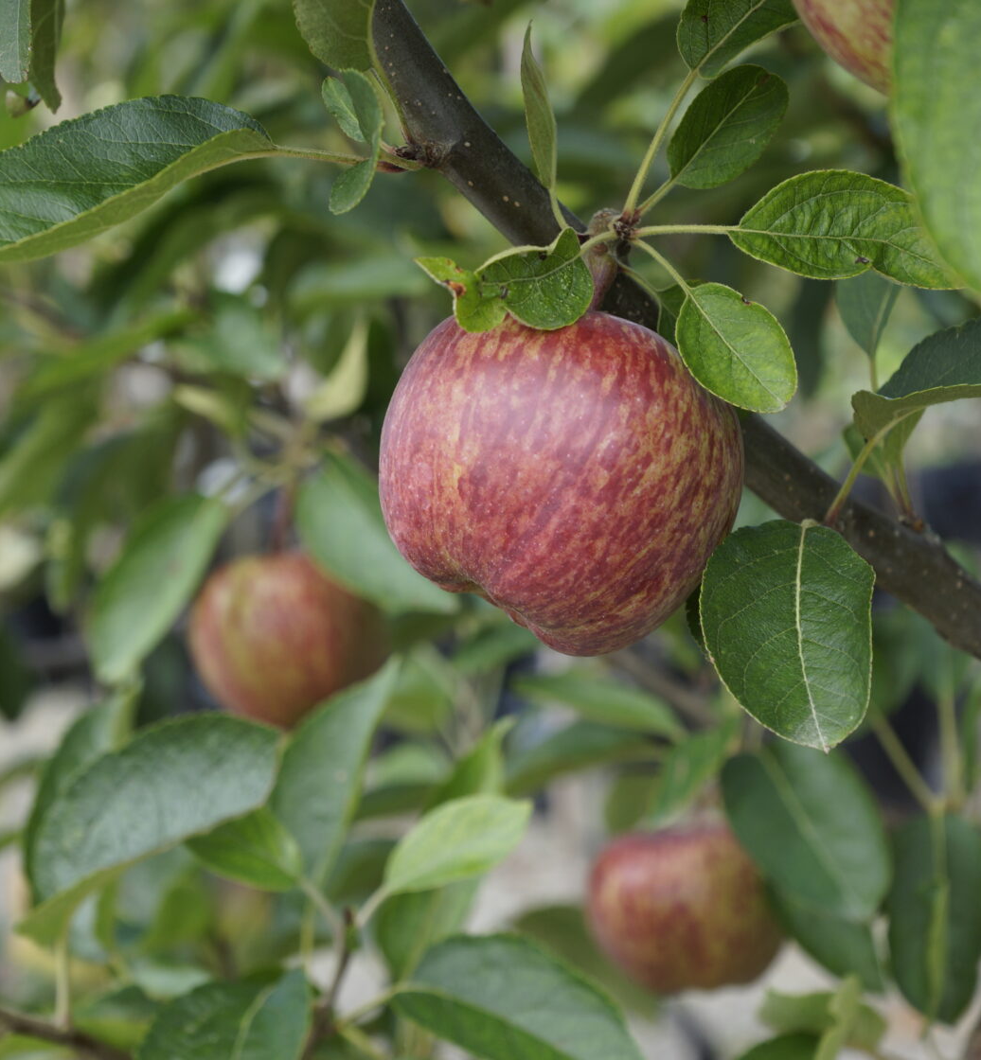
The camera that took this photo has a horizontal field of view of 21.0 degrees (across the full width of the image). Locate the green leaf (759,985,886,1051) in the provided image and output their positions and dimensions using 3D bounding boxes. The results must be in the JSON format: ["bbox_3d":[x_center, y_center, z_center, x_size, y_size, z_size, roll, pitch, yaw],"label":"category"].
[{"bbox_3d":[0.115,0.170,0.920,0.044,0.015,0.027,3,41,-7],"label":"green leaf"}]

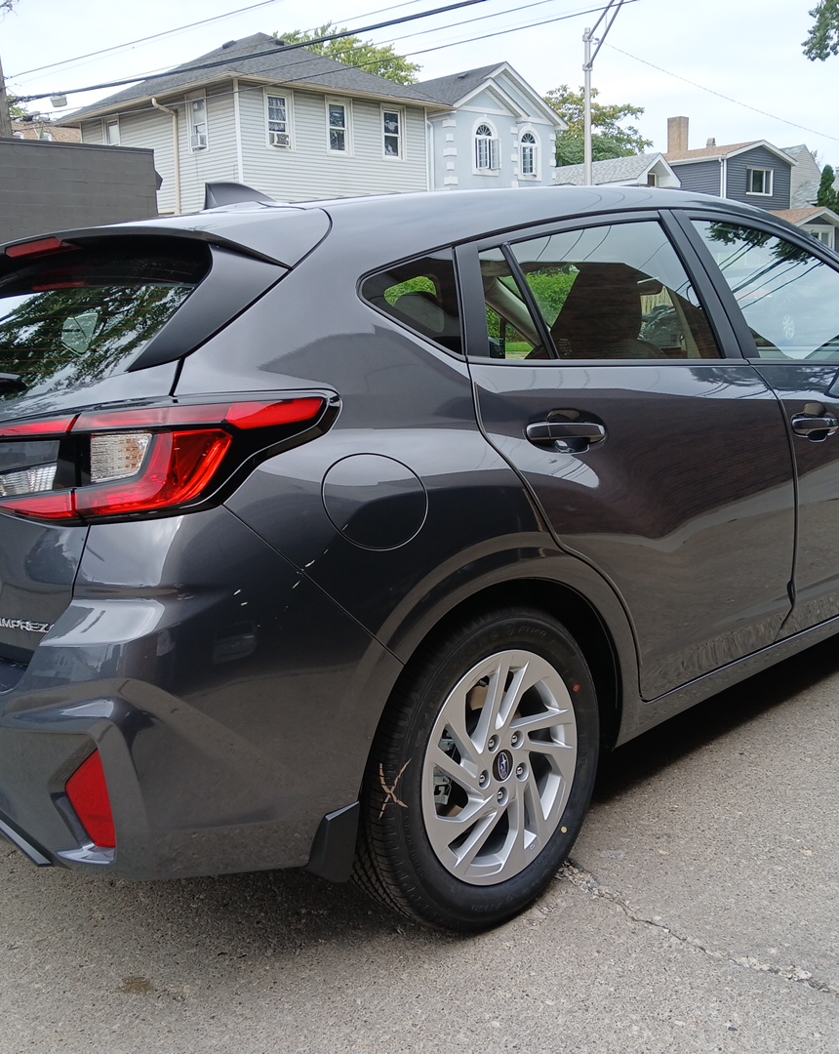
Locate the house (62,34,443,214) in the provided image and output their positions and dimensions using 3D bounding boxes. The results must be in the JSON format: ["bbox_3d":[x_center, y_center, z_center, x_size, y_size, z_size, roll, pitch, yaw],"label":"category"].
[{"bbox_3d":[-4.861,-10.455,32.919,8.500,9.150,8.650,9,17,41],"label":"house"}]

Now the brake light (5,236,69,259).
[{"bbox_3d":[-0.766,-0.564,2.134,0.045,0.033,0.250,-13,14,-43],"label":"brake light"}]

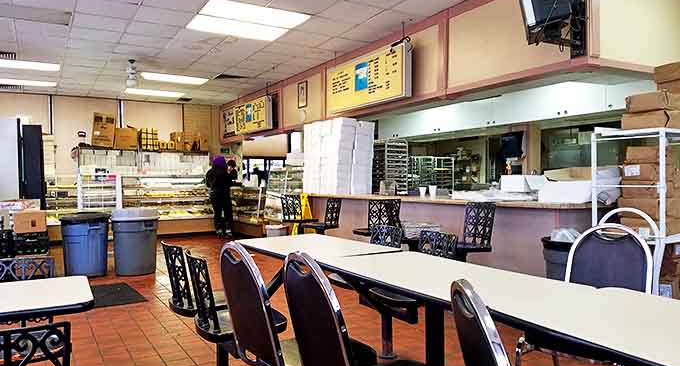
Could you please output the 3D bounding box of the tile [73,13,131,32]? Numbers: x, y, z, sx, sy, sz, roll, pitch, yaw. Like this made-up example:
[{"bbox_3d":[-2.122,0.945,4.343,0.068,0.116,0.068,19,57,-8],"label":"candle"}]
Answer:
[{"bbox_3d":[-2.912,-1.961,6.246,0.605,0.020,0.605,-1,0,-30],"label":"tile"}]

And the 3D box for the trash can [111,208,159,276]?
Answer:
[{"bbox_3d":[-2.519,0.721,6.310,0.550,0.760,0.550,-1,1,-30],"label":"trash can"}]

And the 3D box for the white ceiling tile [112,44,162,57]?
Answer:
[{"bbox_3d":[-2.995,-1.969,7.595,0.605,0.020,0.605,-1,1,-30],"label":"white ceiling tile"}]

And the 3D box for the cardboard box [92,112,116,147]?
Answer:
[{"bbox_3d":[-5.226,-1.163,11.309,0.450,0.730,0.380,-1,0,-30],"label":"cardboard box"}]

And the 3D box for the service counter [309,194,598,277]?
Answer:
[{"bbox_3d":[1.103,0.620,6.730,0.700,0.880,5.150,-1,0,-31],"label":"service counter"}]

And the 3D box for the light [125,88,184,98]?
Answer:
[{"bbox_3d":[-4.050,-1.949,11.150,1.200,0.060,0.600,-1,0,-31],"label":"light"}]

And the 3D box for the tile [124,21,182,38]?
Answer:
[{"bbox_3d":[-2.386,-1.968,6.555,0.605,0.020,0.605,-1,0,-30],"label":"tile"}]

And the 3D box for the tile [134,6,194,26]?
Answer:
[{"bbox_3d":[-2.074,-1.965,6.028,0.610,0.022,0.610,-1,1,-30],"label":"tile"}]

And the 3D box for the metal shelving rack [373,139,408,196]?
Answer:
[{"bbox_3d":[0.828,0.160,8.773,0.480,1.760,0.580,-1,1,-30],"label":"metal shelving rack"}]

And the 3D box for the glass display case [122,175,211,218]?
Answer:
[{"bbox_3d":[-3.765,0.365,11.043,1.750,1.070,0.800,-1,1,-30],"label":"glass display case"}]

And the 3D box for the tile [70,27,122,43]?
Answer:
[{"bbox_3d":[-3.214,-1.958,6.761,0.605,0.020,0.605,-1,1,-30],"label":"tile"}]

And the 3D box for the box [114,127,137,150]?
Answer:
[{"bbox_3d":[-4.822,-0.990,11.546,0.460,0.460,0.400,-1,0,-30],"label":"box"}]

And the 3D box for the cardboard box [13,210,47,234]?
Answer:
[{"bbox_3d":[-4.674,0.599,7.694,0.410,0.290,0.340,-1,1,-30],"label":"cardboard box"}]

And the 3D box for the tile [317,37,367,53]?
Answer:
[{"bbox_3d":[0.031,-1.994,7.262,0.610,0.022,0.610,-1,1,-30],"label":"tile"}]

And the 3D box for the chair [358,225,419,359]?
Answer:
[{"bbox_3d":[0.253,0.708,3.335,0.440,0.790,0.420,-1,1,-30],"label":"chair"}]

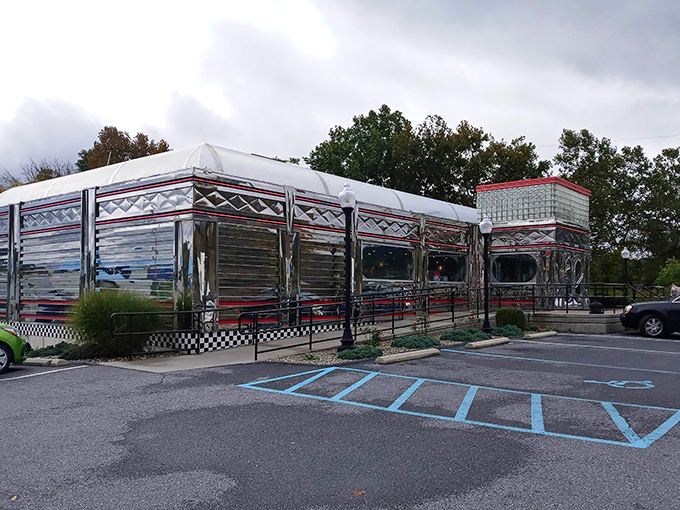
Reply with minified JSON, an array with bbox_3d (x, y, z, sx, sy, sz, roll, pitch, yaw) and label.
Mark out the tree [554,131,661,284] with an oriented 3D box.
[{"bbox_3d":[19.500,-3.100,40.000,7.700,12.200,7.200,-2,-4,26],"label":"tree"}]

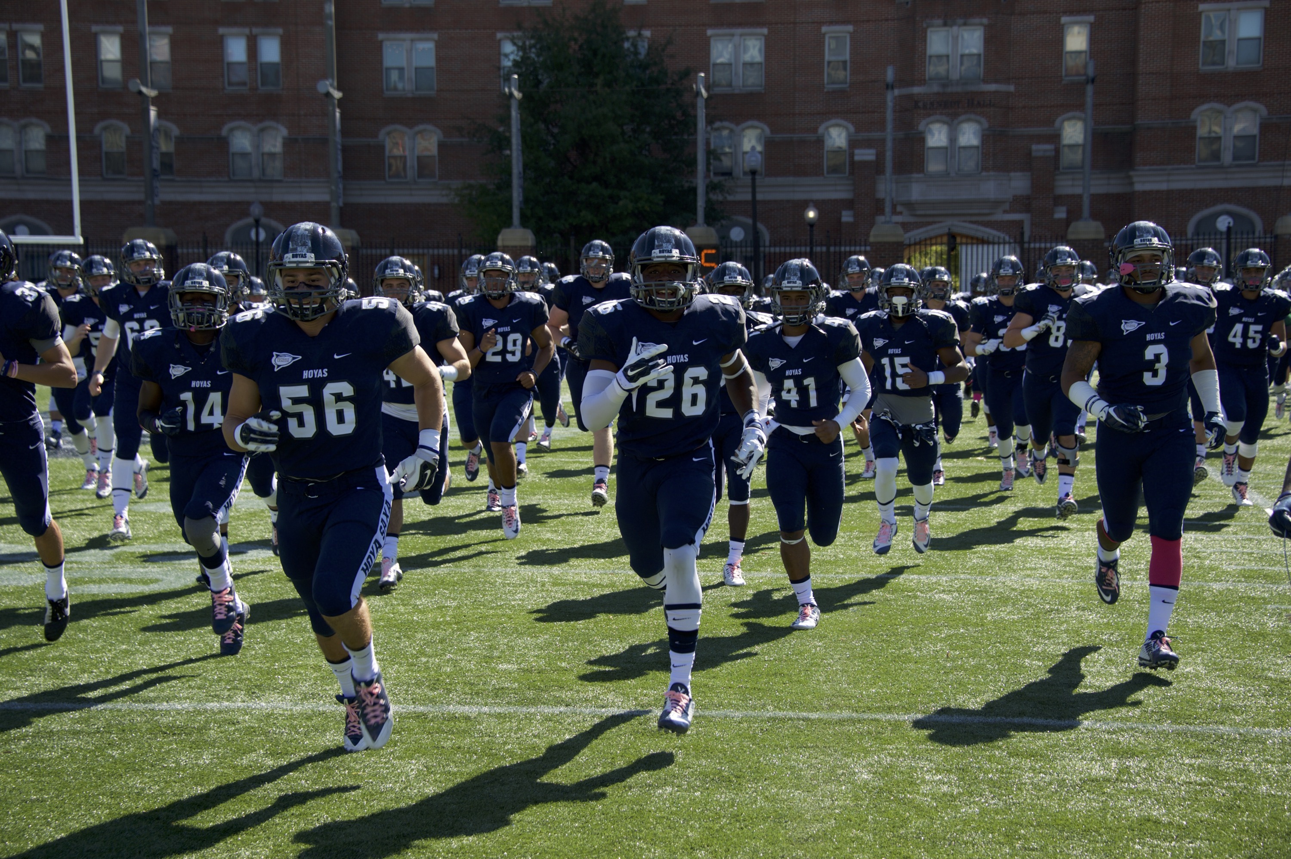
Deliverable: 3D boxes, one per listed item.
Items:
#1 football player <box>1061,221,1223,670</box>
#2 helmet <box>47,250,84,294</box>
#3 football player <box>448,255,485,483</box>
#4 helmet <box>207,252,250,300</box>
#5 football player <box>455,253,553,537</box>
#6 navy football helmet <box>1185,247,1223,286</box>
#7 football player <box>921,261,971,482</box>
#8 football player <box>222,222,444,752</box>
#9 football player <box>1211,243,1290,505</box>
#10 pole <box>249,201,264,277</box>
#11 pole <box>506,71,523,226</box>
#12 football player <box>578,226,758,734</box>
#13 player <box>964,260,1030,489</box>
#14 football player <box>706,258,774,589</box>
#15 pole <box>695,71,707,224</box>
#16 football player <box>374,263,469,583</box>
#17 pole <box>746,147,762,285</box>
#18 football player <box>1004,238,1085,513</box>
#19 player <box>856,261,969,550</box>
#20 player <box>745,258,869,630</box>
[{"bbox_3d":[2.026,0.066,10.500,0.680,1.812,0.800,0,3,3],"label":"football player"},{"bbox_3d":[-4.267,-1.169,19.000,0.245,0.275,0.305,0,3,-5],"label":"helmet"},{"bbox_3d":[-1.228,-0.349,18.649,0.620,1.825,0.850,0,3,2],"label":"football player"},{"bbox_3d":[-2.268,-0.832,14.000,0.245,0.275,0.305,0,3,5],"label":"helmet"},{"bbox_3d":[-0.912,-0.234,16.599,0.620,1.801,0.850,0,3,-4],"label":"football player"},{"bbox_3d":[4.162,-1.208,19.200,0.255,0.292,0.300,0,3,-2],"label":"navy football helmet"},{"bbox_3d":[2.312,-0.428,20.500,0.620,1.746,0.850,0,3,0],"label":"football player"},{"bbox_3d":[-0.971,0.210,8.150,0.700,1.720,0.900,0,3,-3],"label":"football player"},{"bbox_3d":[4.405,-0.386,18.800,0.620,1.860,0.750,1,3,13],"label":"football player"},{"bbox_3d":[-12.055,-4.883,80.116,0.410,4.400,0.410,0,3,0],"label":"pole"},{"bbox_3d":[-3.189,-6.779,63.102,0.360,3.850,0.360,0,3,0],"label":"pole"},{"bbox_3d":[0.081,0.158,9.199,0.640,1.755,0.950,0,3,-5],"label":"football player"},{"bbox_3d":[2.744,-0.437,19.800,0.660,1.795,0.750,1,3,6],"label":"player"},{"bbox_3d":[0.464,-0.031,13.400,0.660,1.681,0.750,0,3,3],"label":"football player"},{"bbox_3d":[1.354,-6.804,63.102,0.300,3.850,0.300,0,3,0],"label":"pole"},{"bbox_3d":[-1.325,-0.063,14.149,0.700,1.785,0.950,0,3,-2],"label":"football player"},{"bbox_3d":[2.899,-4.939,69.138,0.420,5.200,0.420,0,3,0],"label":"pole"},{"bbox_3d":[2.734,-0.324,17.250,0.660,1.805,0.800,0,3,5],"label":"football player"},{"bbox_3d":[1.535,-0.116,14.850,0.660,1.670,0.650,0,3,8],"label":"player"},{"bbox_3d":[0.761,0.069,12.200,0.620,1.724,0.750,0,3,5],"label":"player"}]

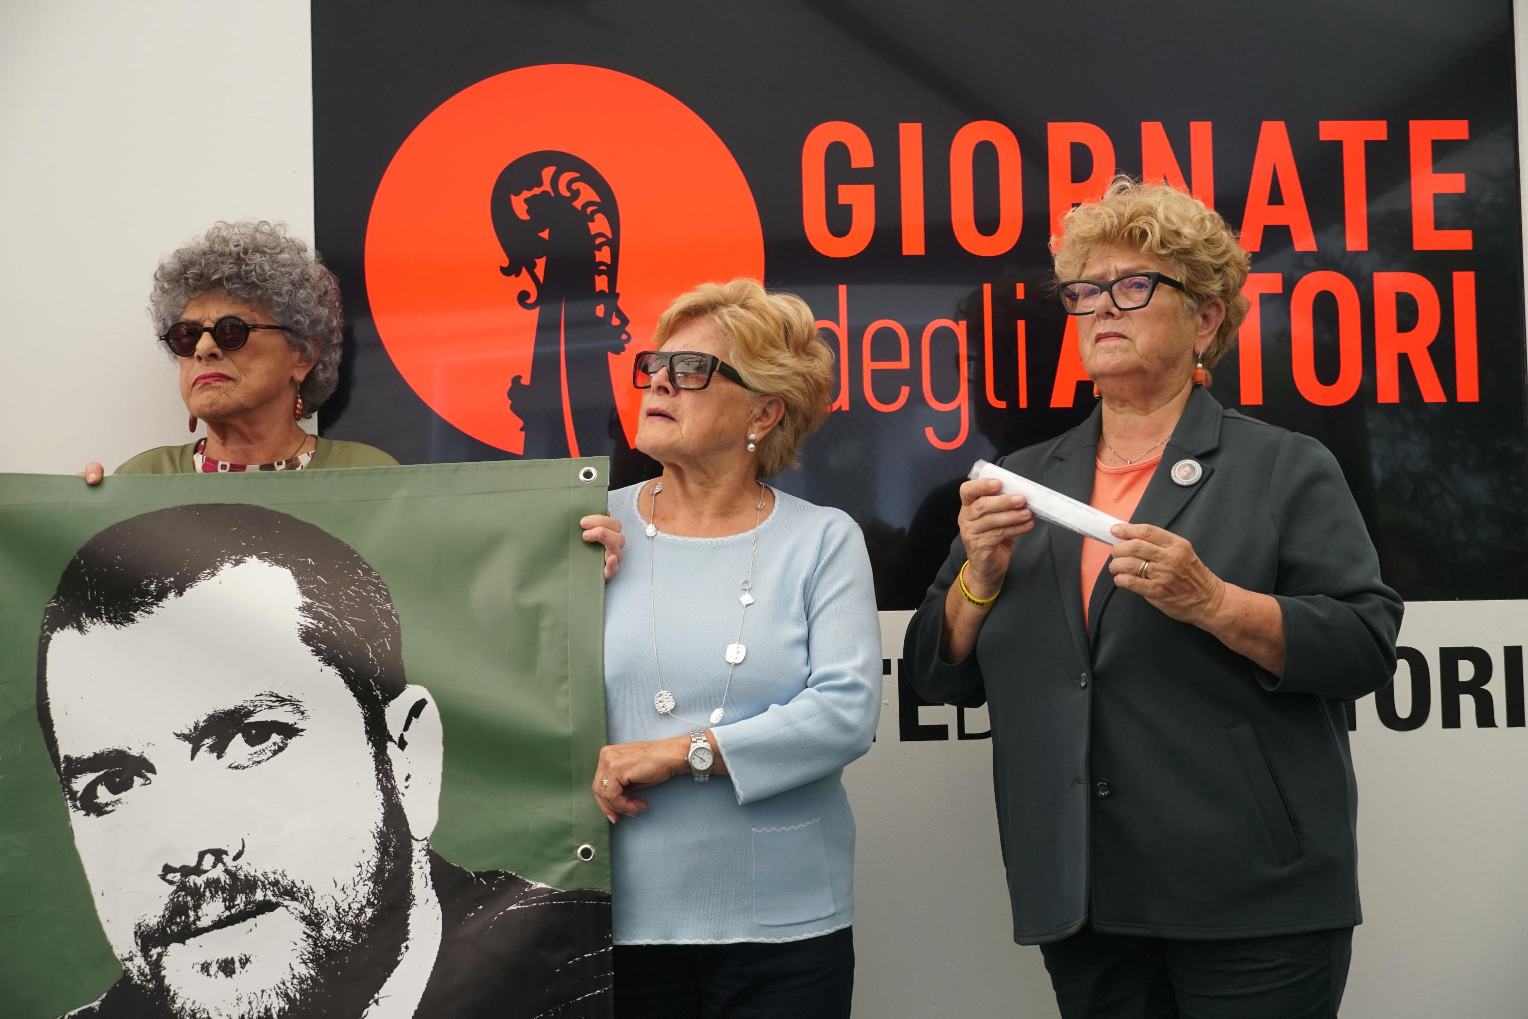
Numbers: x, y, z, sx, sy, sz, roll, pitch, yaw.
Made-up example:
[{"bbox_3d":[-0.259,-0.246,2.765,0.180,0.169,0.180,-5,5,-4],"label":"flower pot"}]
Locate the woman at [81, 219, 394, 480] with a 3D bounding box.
[{"bbox_3d":[-0.625,0.445,3.630,0.500,1.610,0.380,-2,-3,4],"label":"woman"}]

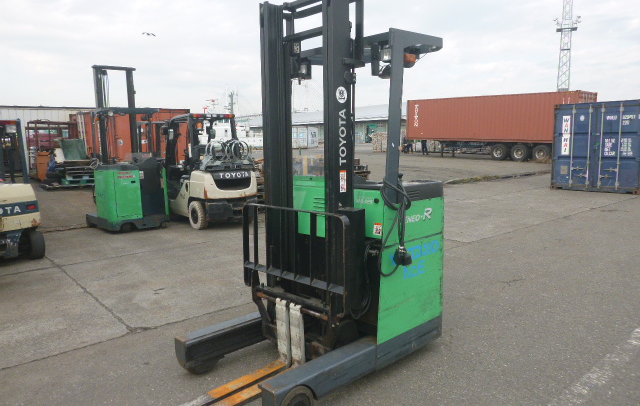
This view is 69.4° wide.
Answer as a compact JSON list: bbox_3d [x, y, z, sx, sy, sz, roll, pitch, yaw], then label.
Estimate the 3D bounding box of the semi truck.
[{"bbox_3d":[11.336,-5.024,31.063,2.500,4.053,12.400,-8,12,-38],"label":"semi truck"}]

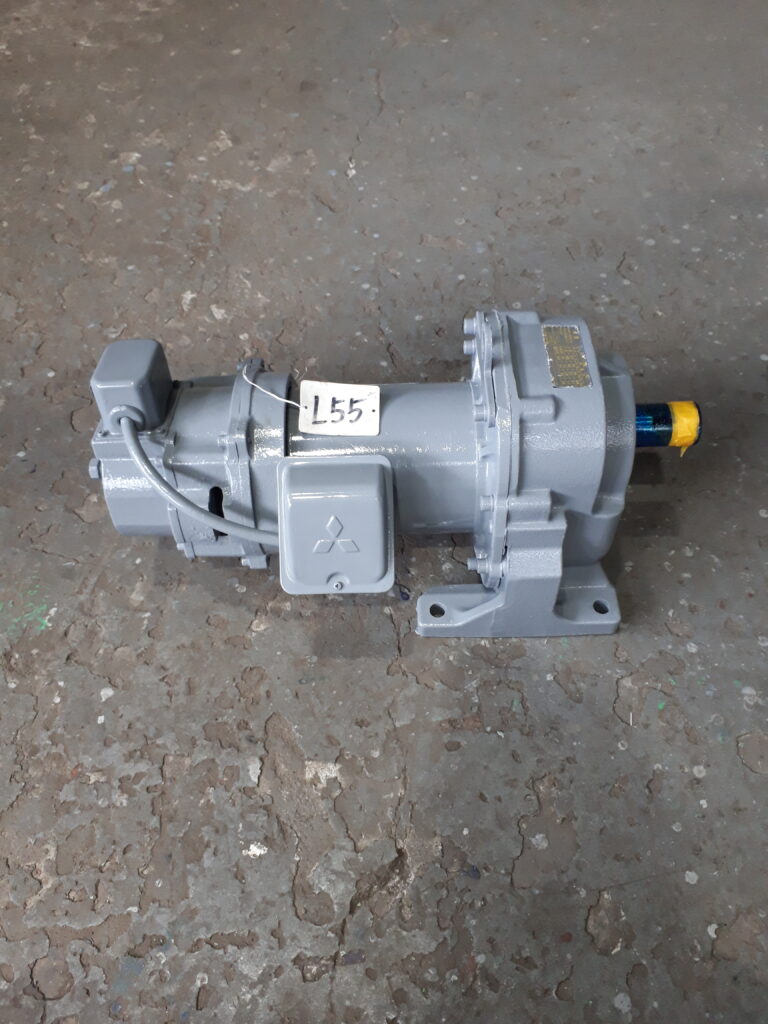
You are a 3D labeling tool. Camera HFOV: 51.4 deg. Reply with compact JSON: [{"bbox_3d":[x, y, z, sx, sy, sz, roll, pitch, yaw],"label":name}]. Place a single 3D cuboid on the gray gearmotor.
[{"bbox_3d":[0.005,-0.055,0.880,0.665,0.325,0.315,0,53,0],"label":"gray gearmotor"}]

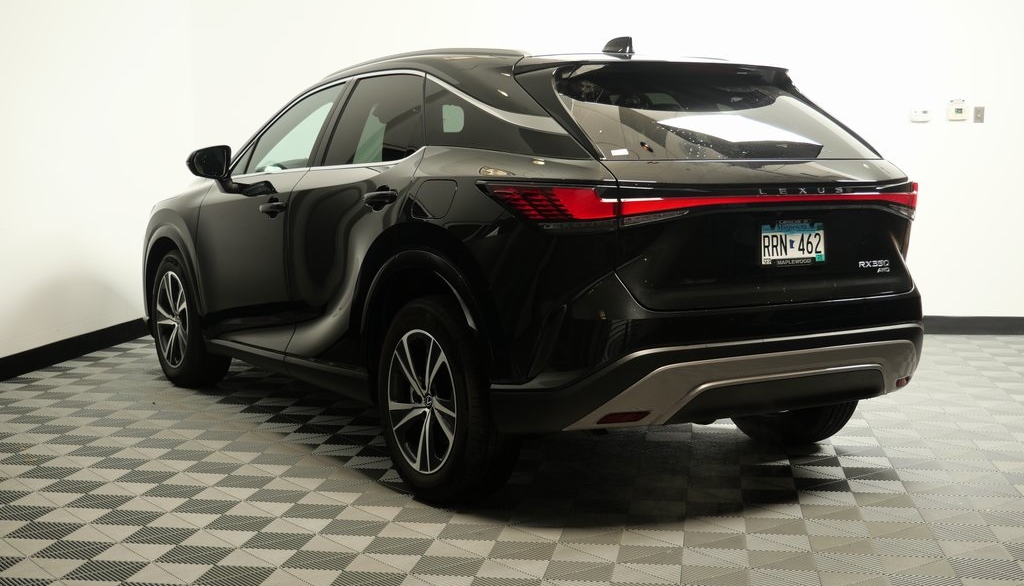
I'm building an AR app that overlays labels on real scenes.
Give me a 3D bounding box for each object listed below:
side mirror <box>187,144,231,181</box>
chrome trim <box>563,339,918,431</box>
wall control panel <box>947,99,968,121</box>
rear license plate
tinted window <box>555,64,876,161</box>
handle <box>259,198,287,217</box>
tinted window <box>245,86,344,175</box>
[{"bbox_3d":[-1.512,-0.649,5.879,0.223,0.162,0.132,-4,7,-33],"label":"side mirror"},{"bbox_3d":[0.914,0.307,4.076,1.665,0.233,0.223,-4,7,-33],"label":"chrome trim"},{"bbox_3d":[3.351,-1.373,8.900,0.155,0.160,0.060,1,6,10],"label":"wall control panel"},{"bbox_3d":[0.946,-0.171,3.981,0.315,0.162,0.020,-4,2,-33],"label":"rear license plate"},{"bbox_3d":[0.734,-0.644,4.263,1.299,0.102,0.518,-4,47,-33],"label":"tinted window"},{"bbox_3d":[-1.064,-0.383,5.297,0.061,0.081,0.233,-4,7,-33],"label":"handle"},{"bbox_3d":[-1.034,-0.764,5.633,0.051,0.437,0.836,24,-8,-33],"label":"tinted window"}]

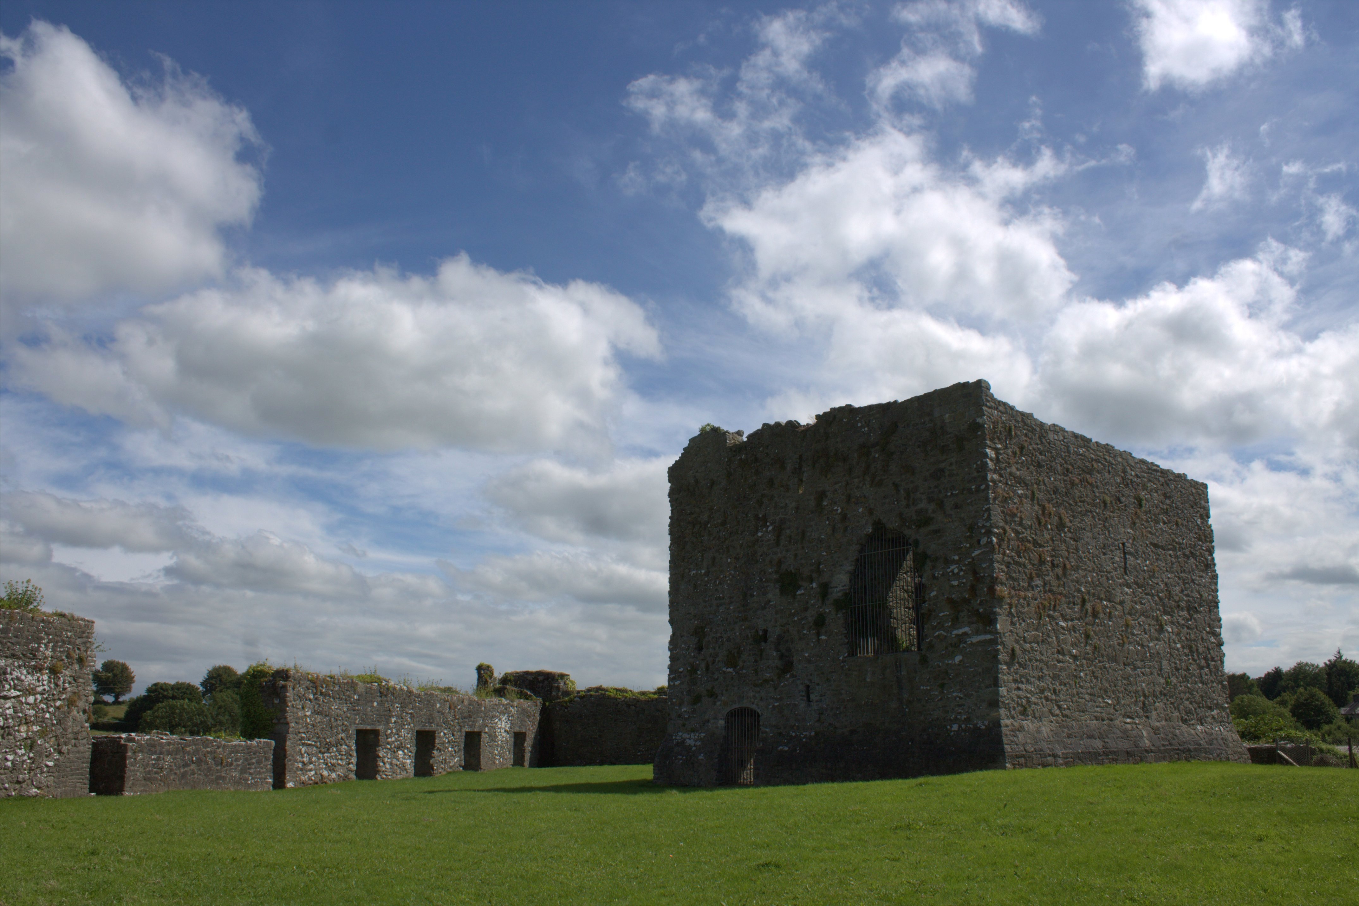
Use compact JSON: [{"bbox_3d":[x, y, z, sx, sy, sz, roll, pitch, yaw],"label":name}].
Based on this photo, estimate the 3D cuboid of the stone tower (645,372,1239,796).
[{"bbox_3d":[8.650,5.589,34.587,14.500,10.114,12.150,14,-20,-41],"label":"stone tower"}]

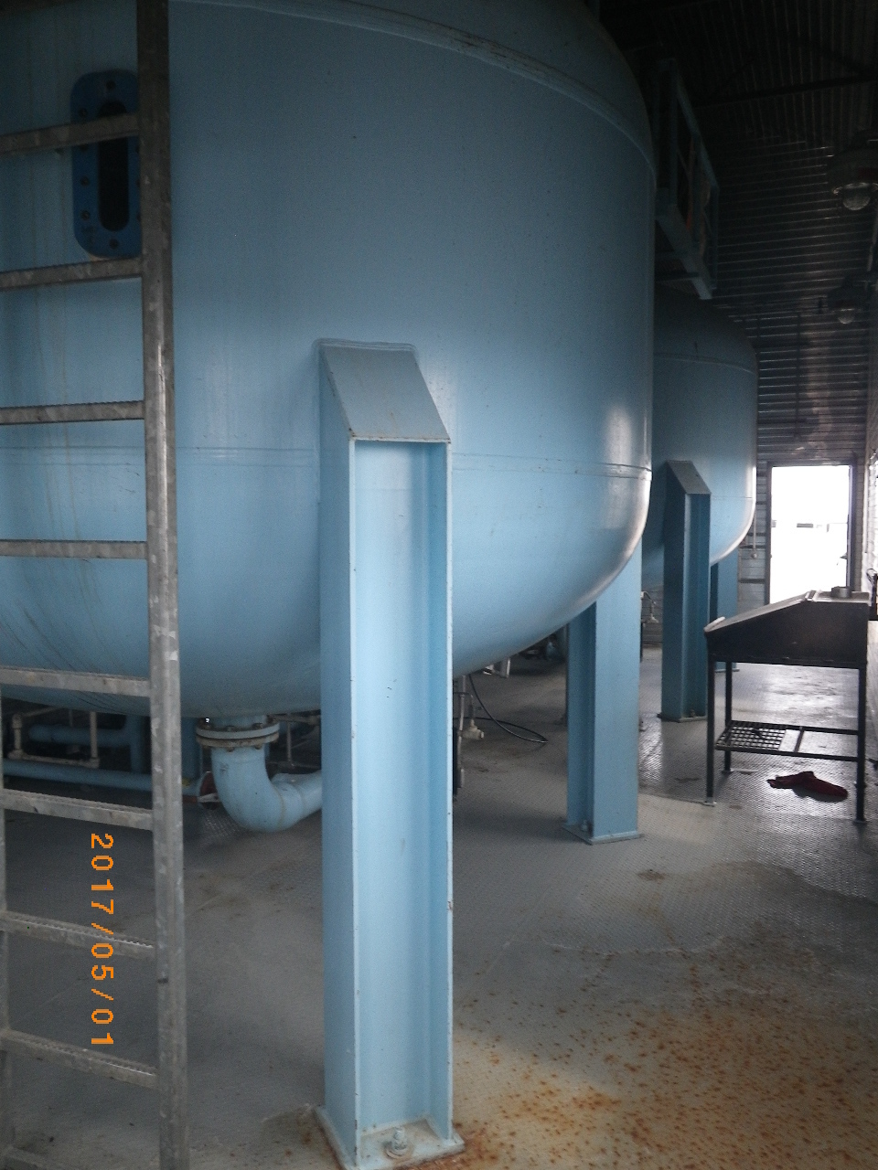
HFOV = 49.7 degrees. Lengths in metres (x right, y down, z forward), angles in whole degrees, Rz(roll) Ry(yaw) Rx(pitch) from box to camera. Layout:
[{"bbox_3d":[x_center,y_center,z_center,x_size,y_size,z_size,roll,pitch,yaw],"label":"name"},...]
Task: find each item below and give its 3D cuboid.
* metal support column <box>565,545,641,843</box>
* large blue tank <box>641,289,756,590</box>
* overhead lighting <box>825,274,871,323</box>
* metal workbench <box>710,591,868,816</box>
[{"bbox_3d":[0.814,0.233,4.668,0.277,1.994,0.277,-2,4,-23],"label":"metal support column"},{"bbox_3d":[1.246,-1.359,8.905,3.318,3.010,3.318,2,4,22],"label":"large blue tank"},{"bbox_3d":[3.833,-2.678,8.874,0.376,0.449,0.366,2,4,22],"label":"overhead lighting"},{"bbox_3d":[1.949,0.620,5.314,0.820,1.129,0.763,2,4,22],"label":"metal workbench"}]

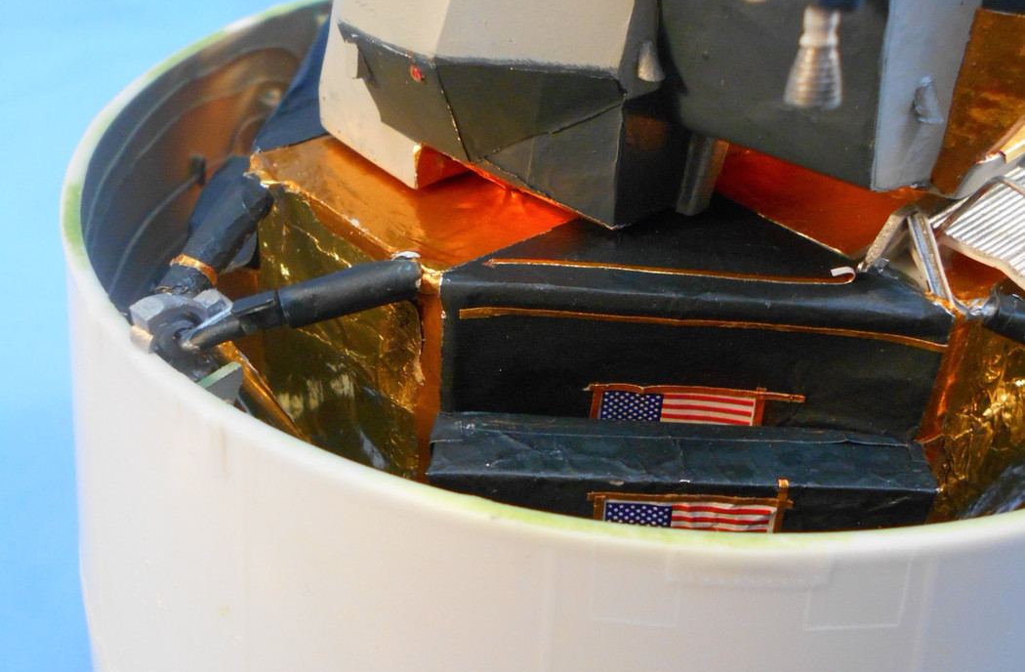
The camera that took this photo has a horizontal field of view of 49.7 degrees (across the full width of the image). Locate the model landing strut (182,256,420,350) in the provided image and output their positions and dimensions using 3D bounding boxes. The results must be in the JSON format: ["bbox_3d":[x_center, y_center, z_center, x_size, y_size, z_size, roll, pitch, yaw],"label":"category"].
[{"bbox_3d":[-0.017,-0.002,0.089,0.021,0.003,0.003,-13,32,15],"label":"model landing strut"}]

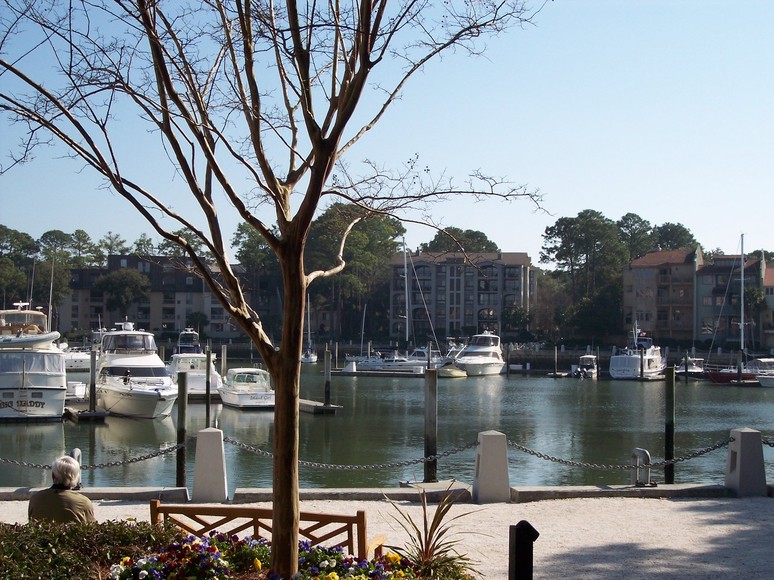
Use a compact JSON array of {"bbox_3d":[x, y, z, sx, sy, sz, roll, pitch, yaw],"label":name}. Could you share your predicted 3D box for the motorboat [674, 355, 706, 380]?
[{"bbox_3d":[34.977,8.824,130.366,2.600,2.900,7.300,-1,-3,27],"label":"motorboat"}]

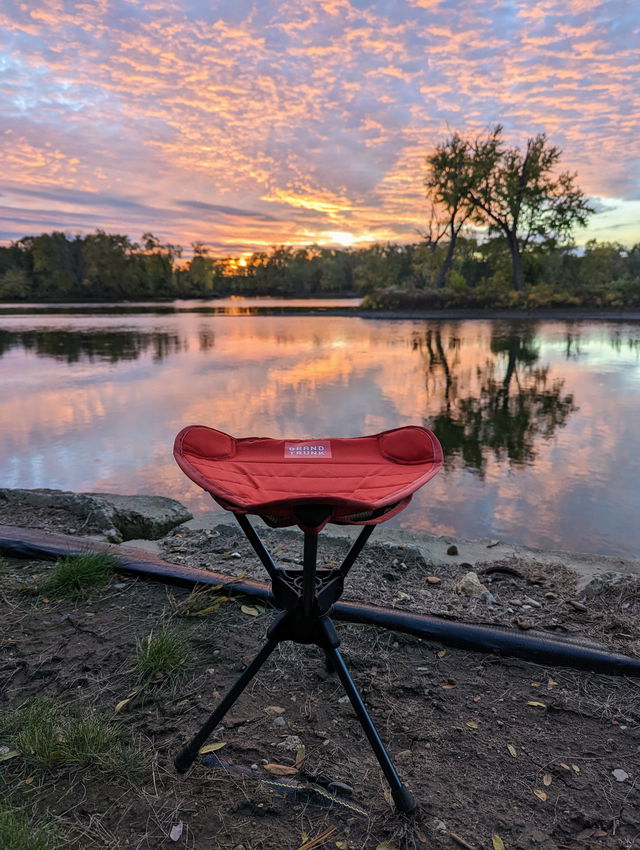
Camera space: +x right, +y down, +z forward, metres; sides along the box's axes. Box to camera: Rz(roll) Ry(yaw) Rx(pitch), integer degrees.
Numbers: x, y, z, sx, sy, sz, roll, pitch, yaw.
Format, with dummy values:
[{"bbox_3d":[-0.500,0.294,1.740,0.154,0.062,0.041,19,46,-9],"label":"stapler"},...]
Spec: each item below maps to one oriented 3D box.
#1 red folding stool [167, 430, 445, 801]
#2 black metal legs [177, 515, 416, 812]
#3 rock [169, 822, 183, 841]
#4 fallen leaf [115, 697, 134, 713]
[{"bbox_3d":[-0.014,0.257,0.845,0.415,0.483,0.398,0,13,0],"label":"red folding stool"},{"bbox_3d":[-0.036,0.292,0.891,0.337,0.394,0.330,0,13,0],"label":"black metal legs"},{"bbox_3d":[-0.185,0.523,0.760,0.013,0.009,0.022,4,13,17],"label":"rock"},{"bbox_3d":[-0.327,0.468,0.988,0.013,0.008,0.036,7,15,29],"label":"fallen leaf"}]

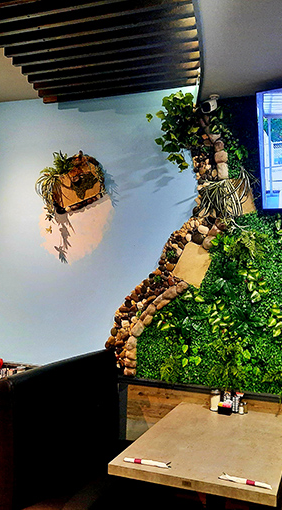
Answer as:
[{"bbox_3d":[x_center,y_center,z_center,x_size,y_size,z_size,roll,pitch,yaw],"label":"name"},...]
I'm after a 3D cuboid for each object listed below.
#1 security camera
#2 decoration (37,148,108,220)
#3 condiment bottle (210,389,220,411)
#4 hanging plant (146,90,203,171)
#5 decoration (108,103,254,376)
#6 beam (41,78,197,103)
[{"bbox_3d":[0.474,-1.026,3.349,0.085,0.135,0.160,1,-3,33],"label":"security camera"},{"bbox_3d":[-0.530,-0.516,3.721,0.440,0.475,0.280,1,-2,21],"label":"decoration"},{"bbox_3d":[0.493,0.960,3.252,0.062,0.138,0.062,1,-2,21],"label":"condiment bottle"},{"bbox_3d":[0.237,-0.857,3.410,0.340,0.470,0.300,1,-2,21],"label":"hanging plant"},{"bbox_3d":[0.255,-0.088,3.475,0.980,1.920,0.150,1,-2,21],"label":"decoration"},{"bbox_3d":[-0.173,-1.230,3.623,1.225,0.100,0.045,1,-2,21],"label":"beam"}]

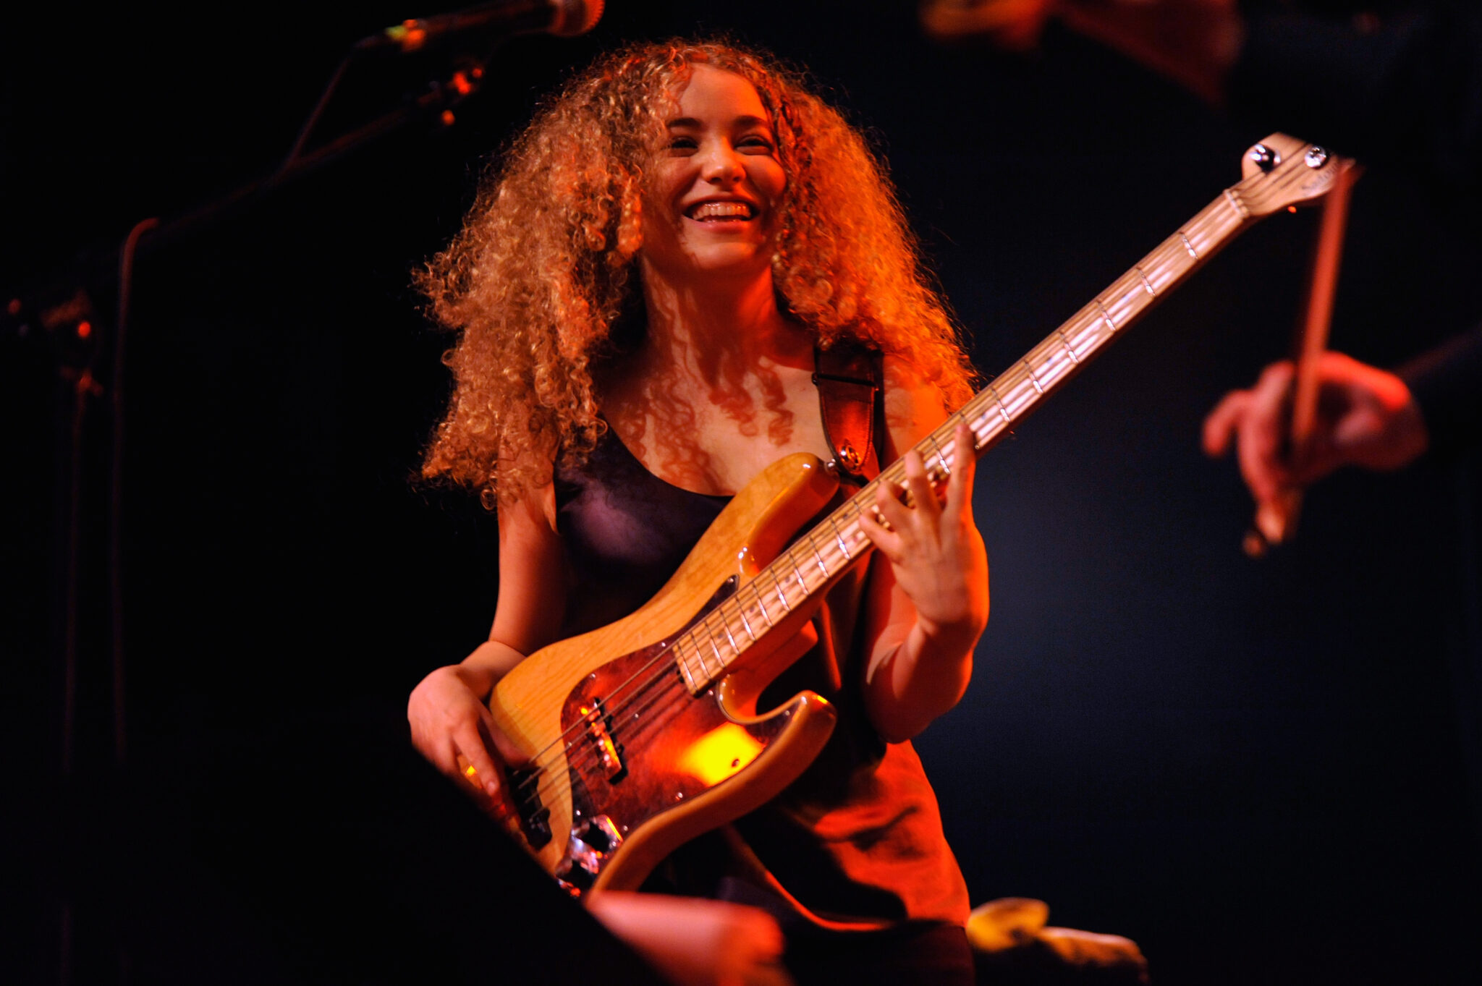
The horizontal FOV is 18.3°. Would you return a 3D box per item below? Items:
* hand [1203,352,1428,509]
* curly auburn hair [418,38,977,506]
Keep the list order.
[{"bbox_3d":[0.380,-0.041,3.050,0.150,0.105,0.095,2,-8,-11],"label":"hand"},{"bbox_3d":[-0.038,-0.196,4.090,0.470,0.400,0.330,1,-8,-9],"label":"curly auburn hair"}]

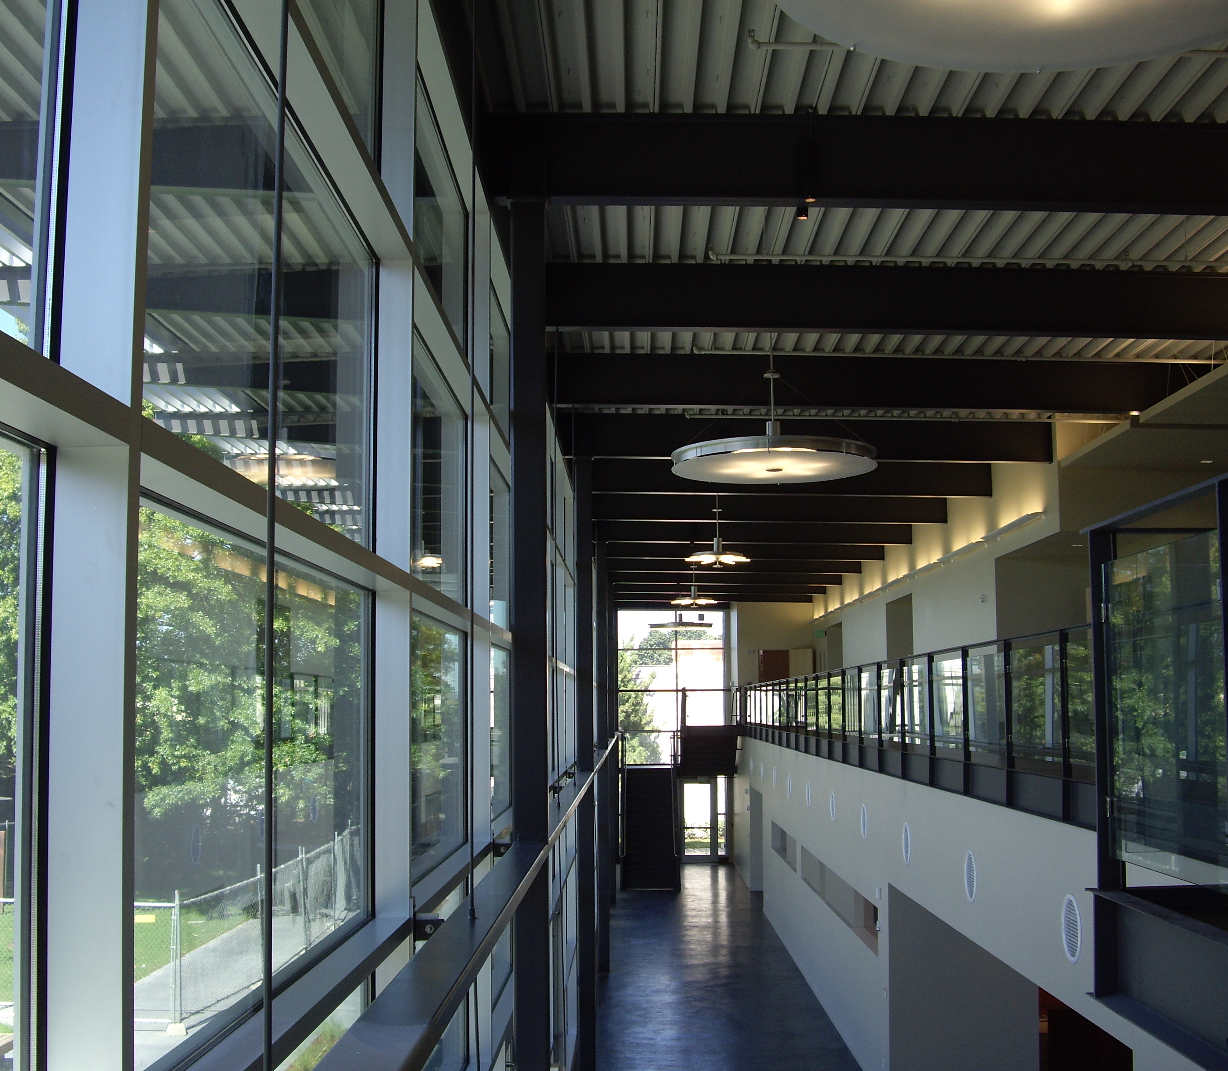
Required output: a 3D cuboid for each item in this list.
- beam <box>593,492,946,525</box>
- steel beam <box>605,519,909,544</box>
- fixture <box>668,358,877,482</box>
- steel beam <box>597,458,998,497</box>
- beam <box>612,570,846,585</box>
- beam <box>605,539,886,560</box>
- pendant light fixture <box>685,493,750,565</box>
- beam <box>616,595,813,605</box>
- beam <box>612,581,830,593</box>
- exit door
[{"bbox_3d":[2.508,-0.480,25.562,5.813,0.528,0.185,1,-6,1],"label":"beam"},{"bbox_3d":[2.559,-0.127,28.802,5.813,0.528,0.185,1,-6,1],"label":"steel beam"},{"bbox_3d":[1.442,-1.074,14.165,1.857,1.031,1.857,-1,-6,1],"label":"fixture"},{"bbox_3d":[2.456,-0.832,22.322,5.813,0.528,0.185,1,-6,1],"label":"steel beam"},{"bbox_3d":[2.713,0.933,38.523,5.813,0.528,0.185,1,-6,1],"label":"beam"},{"bbox_3d":[2.611,0.227,32.043,5.813,0.528,0.185,1,-6,1],"label":"beam"},{"bbox_3d":[1.594,-0.048,23.889,1.003,1.018,1.003,-1,-6,1],"label":"pendant light fixture"},{"bbox_3d":[2.815,1.640,45.004,5.813,0.528,0.185,1,-6,1],"label":"beam"},{"bbox_3d":[2.764,1.286,41.764,5.813,0.528,0.185,1,-6,1],"label":"beam"},{"bbox_3d":[2.688,8.556,47.059,1.396,2.542,0.120,-1,-6,1],"label":"exit door"}]

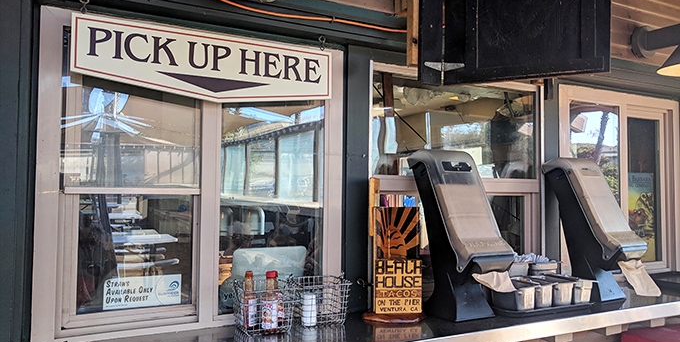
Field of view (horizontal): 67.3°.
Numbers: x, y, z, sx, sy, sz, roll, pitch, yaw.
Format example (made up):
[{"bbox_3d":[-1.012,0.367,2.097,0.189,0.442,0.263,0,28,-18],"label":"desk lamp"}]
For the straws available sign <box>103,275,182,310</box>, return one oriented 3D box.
[{"bbox_3d":[-0.602,0.372,1.569,0.224,0.091,0.005,2,-2,-27],"label":"straws available sign"}]

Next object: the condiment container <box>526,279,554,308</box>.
[{"bbox_3d":[0.733,0.464,1.949,0.097,0.092,0.156,2,-2,-27],"label":"condiment container"}]

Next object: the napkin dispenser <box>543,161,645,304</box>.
[{"bbox_3d":[1.089,0.238,2.201,0.193,0.592,0.365,2,-3,-32],"label":"napkin dispenser"}]

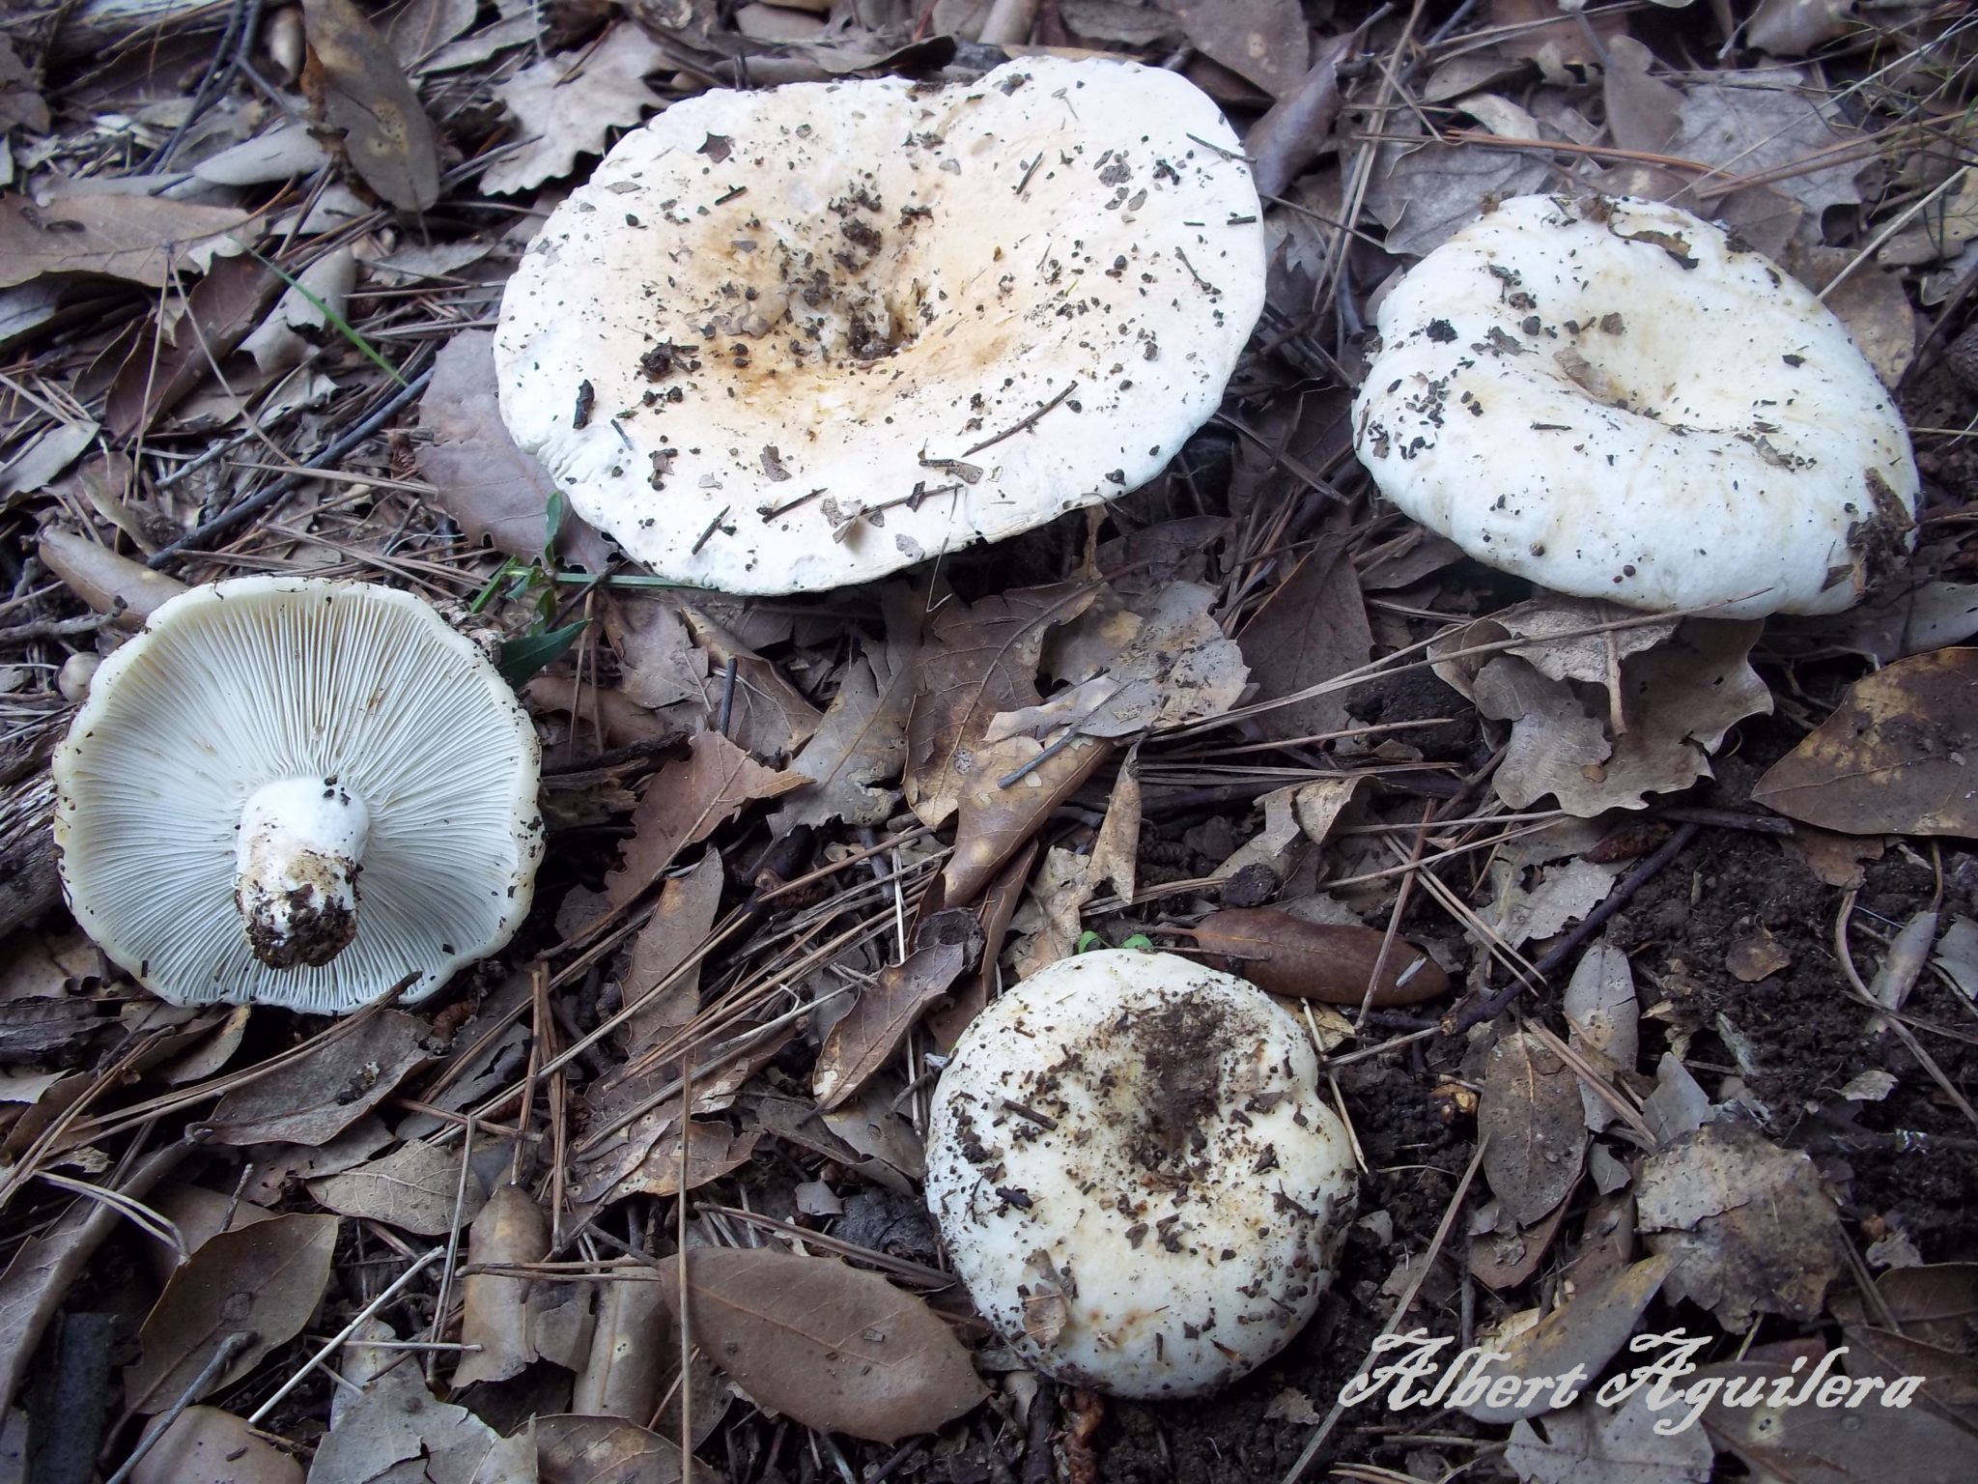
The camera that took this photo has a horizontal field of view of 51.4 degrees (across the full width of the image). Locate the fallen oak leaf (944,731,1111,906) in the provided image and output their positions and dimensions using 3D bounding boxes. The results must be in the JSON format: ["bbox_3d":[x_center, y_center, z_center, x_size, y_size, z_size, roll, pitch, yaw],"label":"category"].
[{"bbox_3d":[0.006,0.010,0.433,0.025,0.018,0.063,32,59,22],"label":"fallen oak leaf"}]

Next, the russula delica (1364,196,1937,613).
[{"bbox_3d":[0.152,-0.073,0.498,0.134,0.057,0.125,0,55,0],"label":"russula delica"}]

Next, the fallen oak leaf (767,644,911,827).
[{"bbox_3d":[-0.029,-0.003,0.473,0.028,0.012,0.060,15,56,11],"label":"fallen oak leaf"}]

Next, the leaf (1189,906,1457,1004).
[{"bbox_3d":[0.066,0.043,0.414,0.053,0.013,0.020,11,54,8],"label":"leaf"}]

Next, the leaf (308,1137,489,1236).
[{"bbox_3d":[-0.117,0.088,0.409,0.037,0.009,0.020,3,55,2],"label":"leaf"}]

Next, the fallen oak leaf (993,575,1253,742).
[{"bbox_3d":[0.026,-0.014,0.449,0.062,0.018,0.042,-24,57,-17],"label":"fallen oak leaf"}]

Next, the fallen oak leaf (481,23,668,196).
[{"bbox_3d":[-0.119,-0.185,0.597,0.054,0.012,0.082,28,60,18],"label":"fallen oak leaf"}]

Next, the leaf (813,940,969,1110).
[{"bbox_3d":[-0.020,0.054,0.405,0.013,0.015,0.046,31,59,21],"label":"leaf"}]

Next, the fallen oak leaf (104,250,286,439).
[{"bbox_3d":[-0.210,-0.105,0.542,0.033,0.014,0.073,20,57,13],"label":"fallen oak leaf"}]

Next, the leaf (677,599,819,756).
[{"bbox_3d":[-0.057,-0.014,0.455,0.018,0.018,0.051,-31,59,-21],"label":"leaf"}]

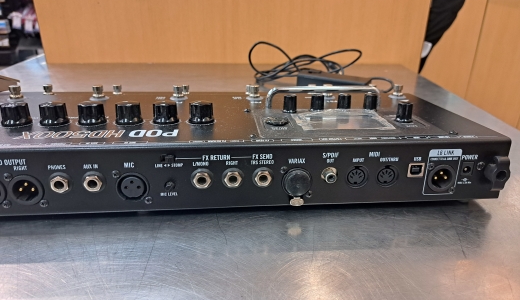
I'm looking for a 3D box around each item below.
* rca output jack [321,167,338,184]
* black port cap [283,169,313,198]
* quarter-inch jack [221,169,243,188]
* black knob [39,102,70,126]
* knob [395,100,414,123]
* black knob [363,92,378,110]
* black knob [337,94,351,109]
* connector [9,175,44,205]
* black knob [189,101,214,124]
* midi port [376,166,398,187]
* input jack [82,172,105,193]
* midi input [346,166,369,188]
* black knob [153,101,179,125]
[{"bbox_3d":[0.050,0.018,0.256,0.011,0.011,0.009,-1,18,-6],"label":"rca output jack"},{"bbox_3d":[0.027,0.024,0.259,0.022,0.022,0.010,-1,18,-6],"label":"black port cap"},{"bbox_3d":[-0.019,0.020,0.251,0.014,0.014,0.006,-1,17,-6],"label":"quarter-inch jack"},{"bbox_3d":[-0.155,-0.027,0.271,0.019,0.015,0.019,-1,21,-7],"label":"black knob"},{"bbox_3d":[0.124,-0.032,0.309,0.013,0.014,0.013,-1,21,-7],"label":"knob"},{"bbox_3d":[0.103,-0.044,0.332,0.013,0.015,0.013,-1,22,-6],"label":"black knob"},{"bbox_3d":[0.080,-0.045,0.338,0.013,0.014,0.013,-1,21,-7],"label":"black knob"},{"bbox_3d":[-0.154,0.026,0.240,0.022,0.022,0.009,-1,17,-6],"label":"connector"},{"bbox_3d":[-0.046,-0.030,0.287,0.019,0.015,0.019,-1,21,-7],"label":"black knob"},{"bbox_3d":[0.093,0.018,0.268,0.017,0.017,0.010,-1,18,-6],"label":"midi port"},{"bbox_3d":[-0.109,0.021,0.236,0.014,0.014,0.006,-1,17,-7],"label":"input jack"},{"bbox_3d":[0.071,0.019,0.265,0.017,0.017,0.010,-1,18,-6],"label":"midi input"},{"bbox_3d":[-0.075,-0.029,0.285,0.021,0.015,0.021,-1,22,-6],"label":"black knob"}]

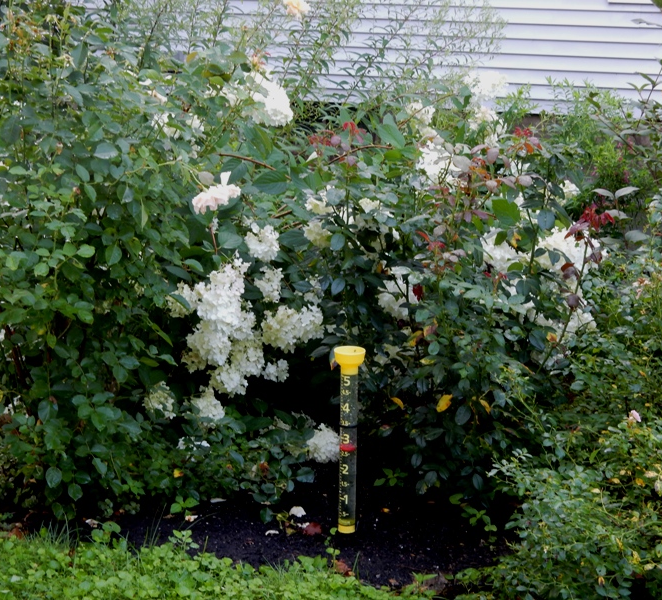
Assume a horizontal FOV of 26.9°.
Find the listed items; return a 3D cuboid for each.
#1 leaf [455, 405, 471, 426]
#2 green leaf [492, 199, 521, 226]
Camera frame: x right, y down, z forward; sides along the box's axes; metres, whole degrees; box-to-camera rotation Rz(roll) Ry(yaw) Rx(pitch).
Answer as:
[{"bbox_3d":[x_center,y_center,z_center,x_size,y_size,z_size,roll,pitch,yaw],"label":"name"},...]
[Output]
[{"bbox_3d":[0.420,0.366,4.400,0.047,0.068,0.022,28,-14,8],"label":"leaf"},{"bbox_3d":[0.501,-0.251,3.950,0.073,0.092,0.018,-38,-17,-6],"label":"green leaf"}]

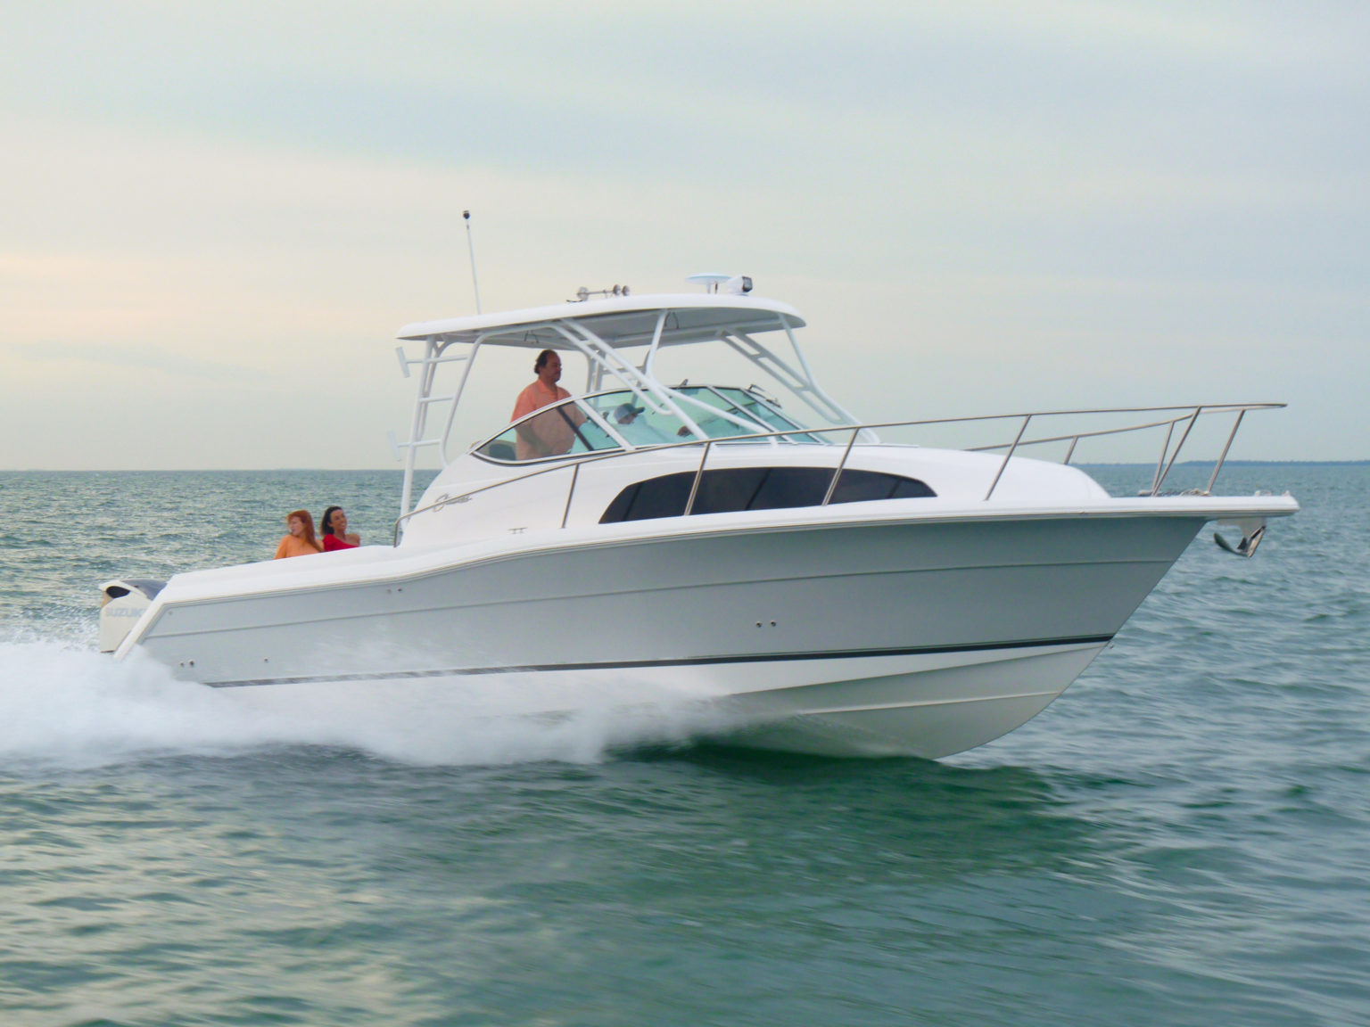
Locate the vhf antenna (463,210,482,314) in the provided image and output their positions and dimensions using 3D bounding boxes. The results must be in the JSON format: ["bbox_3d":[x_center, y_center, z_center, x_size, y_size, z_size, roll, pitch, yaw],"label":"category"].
[{"bbox_3d":[-1.713,-2.037,29.107,0.050,0.860,0.050,-10,-5,36],"label":"vhf antenna"}]

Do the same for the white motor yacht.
[{"bbox_3d":[-0.030,0.092,28.762,11.000,3.850,3.400,-4,-2,36],"label":"white motor yacht"}]

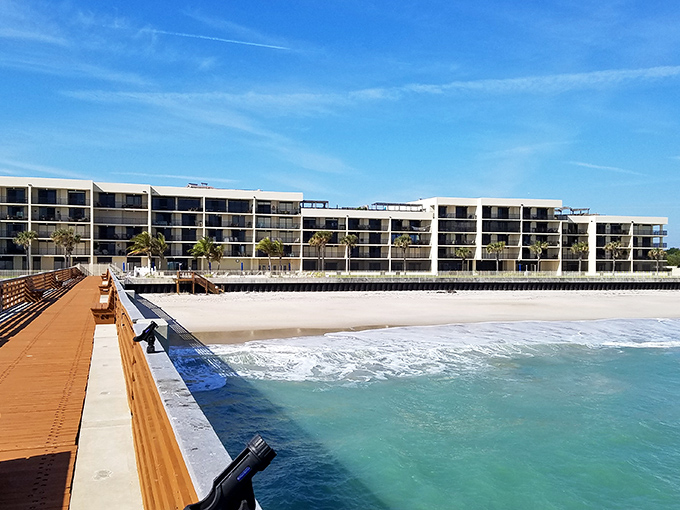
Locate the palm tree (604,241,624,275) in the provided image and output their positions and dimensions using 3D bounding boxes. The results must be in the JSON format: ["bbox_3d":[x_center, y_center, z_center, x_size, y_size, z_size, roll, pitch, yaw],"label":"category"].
[{"bbox_3d":[56.437,0.565,105.000,4.110,7.090,3.700,1,-1,-17],"label":"palm tree"}]

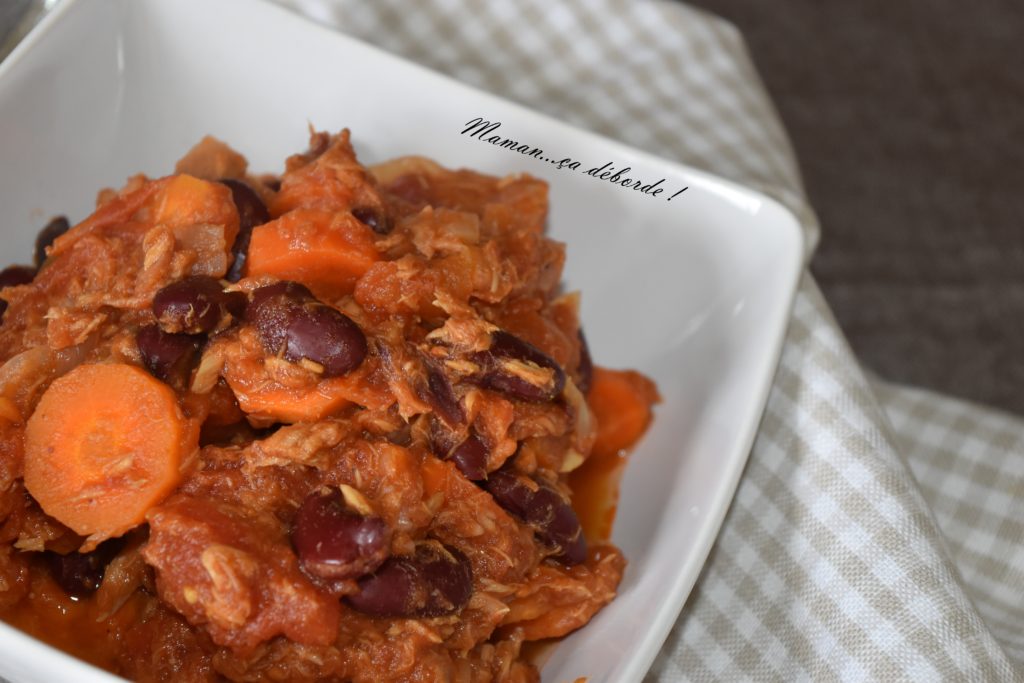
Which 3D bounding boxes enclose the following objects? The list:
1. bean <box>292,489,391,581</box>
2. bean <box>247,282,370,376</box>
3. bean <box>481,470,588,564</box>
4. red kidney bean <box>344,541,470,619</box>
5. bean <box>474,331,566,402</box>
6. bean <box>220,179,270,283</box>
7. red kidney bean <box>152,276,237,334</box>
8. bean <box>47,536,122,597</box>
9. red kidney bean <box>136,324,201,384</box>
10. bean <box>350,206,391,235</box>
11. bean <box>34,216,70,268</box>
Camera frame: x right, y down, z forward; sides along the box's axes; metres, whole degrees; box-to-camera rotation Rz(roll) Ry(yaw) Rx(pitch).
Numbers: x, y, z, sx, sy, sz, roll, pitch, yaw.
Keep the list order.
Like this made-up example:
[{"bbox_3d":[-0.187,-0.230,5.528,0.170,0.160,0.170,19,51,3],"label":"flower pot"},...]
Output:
[{"bbox_3d":[-0.024,0.027,0.322,0.017,0.009,0.012,34,70,21],"label":"bean"},{"bbox_3d":[-0.029,-0.002,0.335,0.019,0.009,0.011,30,69,-3],"label":"bean"},{"bbox_3d":[0.003,0.025,0.332,0.018,0.009,0.009,42,71,-3],"label":"bean"},{"bbox_3d":[-0.014,0.033,0.325,0.018,0.009,0.010,-15,67,-6],"label":"red kidney bean"},{"bbox_3d":[0.000,0.003,0.338,0.018,0.009,0.010,28,69,0],"label":"bean"},{"bbox_3d":[-0.041,-0.017,0.350,0.010,0.009,0.018,4,67,2],"label":"bean"},{"bbox_3d":[-0.046,-0.005,0.338,0.015,0.009,0.009,3,63,-27],"label":"red kidney bean"},{"bbox_3d":[-0.062,0.031,0.336,0.010,0.009,0.015,33,48,14],"label":"bean"},{"bbox_3d":[-0.049,0.002,0.339,0.009,0.015,0.010,8,57,52],"label":"red kidney bean"},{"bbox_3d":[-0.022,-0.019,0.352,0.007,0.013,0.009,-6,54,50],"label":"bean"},{"bbox_3d":[-0.069,-0.014,0.358,0.009,0.009,0.015,25,69,11],"label":"bean"}]

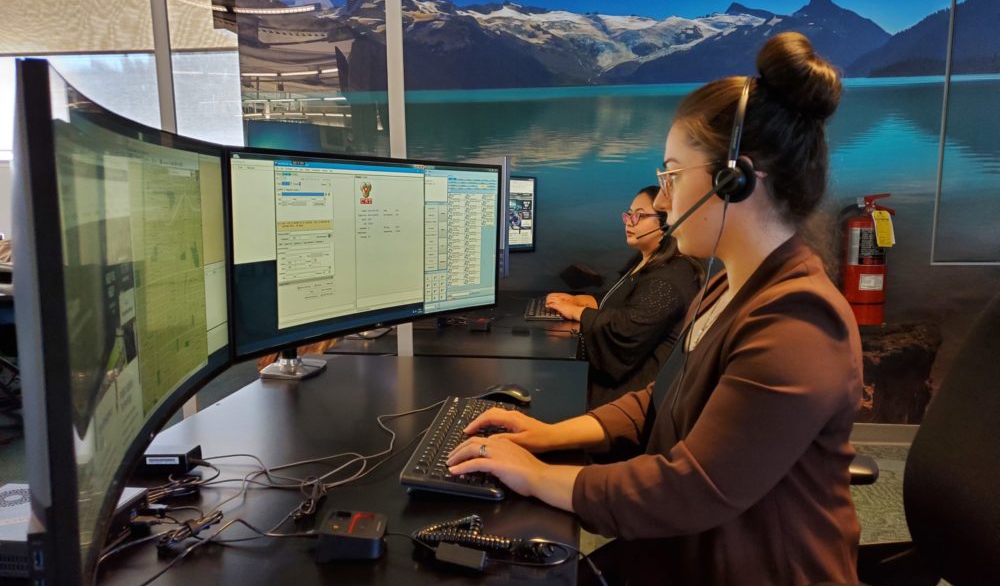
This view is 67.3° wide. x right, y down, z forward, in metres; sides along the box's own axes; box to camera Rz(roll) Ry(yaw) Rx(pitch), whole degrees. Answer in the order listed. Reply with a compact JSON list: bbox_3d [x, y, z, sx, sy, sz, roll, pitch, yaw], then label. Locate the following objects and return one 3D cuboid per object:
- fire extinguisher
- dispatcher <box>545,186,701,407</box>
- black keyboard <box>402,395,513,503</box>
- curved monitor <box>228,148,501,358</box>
[{"bbox_3d":[1.588,-0.145,3.250,0.210,0.570,0.180,1,8,9],"label":"fire extinguisher"},{"bbox_3d":[0.490,0.186,2.864,0.646,1.171,0.520,-2,8,-7],"label":"dispatcher"},{"bbox_3d":[-0.052,0.264,1.347,0.154,0.028,0.445,7,9,5],"label":"black keyboard"},{"bbox_3d":[-0.260,-0.107,1.650,0.100,0.369,0.805,8,10,35],"label":"curved monitor"}]

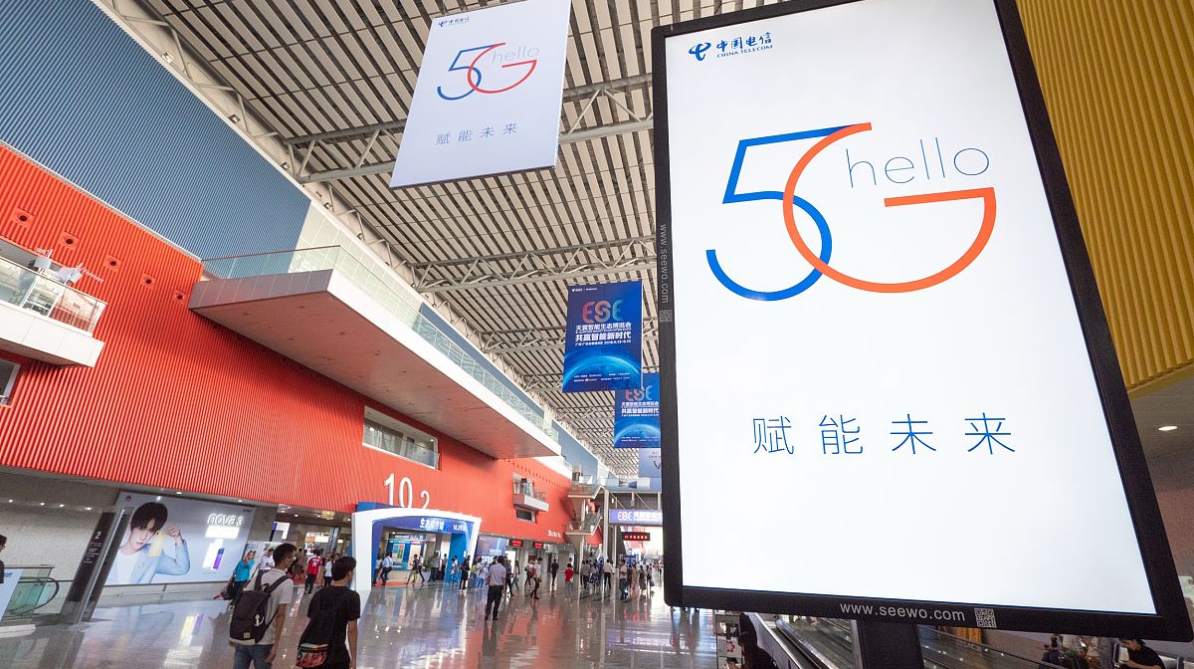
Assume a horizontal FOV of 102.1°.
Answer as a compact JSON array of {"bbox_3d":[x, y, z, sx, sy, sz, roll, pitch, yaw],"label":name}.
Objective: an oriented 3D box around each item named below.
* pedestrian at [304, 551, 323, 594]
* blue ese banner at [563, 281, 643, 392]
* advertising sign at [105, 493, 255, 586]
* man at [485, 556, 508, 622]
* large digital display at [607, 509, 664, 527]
[{"bbox_3d":[-12.177,10.147,20.805,0.520,1.660,0.420,12,-27,-20],"label":"pedestrian"},{"bbox_3d":[0.344,0.028,25.318,4.100,6.150,0.100,-3,-25,12],"label":"blue ese banner"},{"bbox_3d":[-13.298,6.643,15.514,0.150,2.450,4.750,-3,-25,12],"label":"advertising sign"},{"bbox_3d":[-3.077,7.661,14.669,0.540,1.720,0.380,1,-25,3],"label":"man"},{"bbox_3d":[6.234,20.959,55.369,9.500,1.600,0.300,-3,-25,12],"label":"large digital display"}]

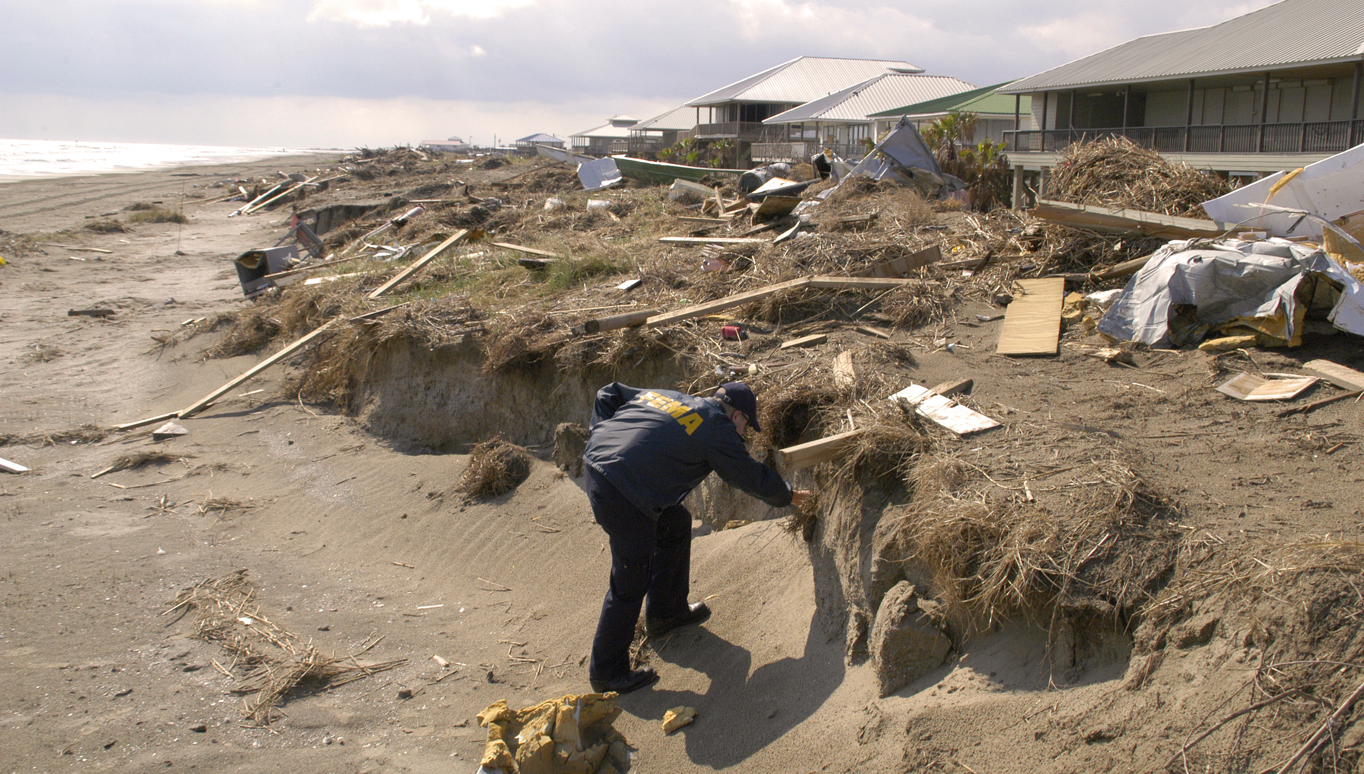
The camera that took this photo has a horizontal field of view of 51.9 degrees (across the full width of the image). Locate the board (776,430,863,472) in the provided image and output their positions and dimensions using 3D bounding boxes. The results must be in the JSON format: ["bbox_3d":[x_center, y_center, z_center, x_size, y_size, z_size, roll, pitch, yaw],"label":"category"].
[{"bbox_3d":[0.732,0.313,7.085,0.040,0.089,0.831,8,11,35],"label":"board"}]

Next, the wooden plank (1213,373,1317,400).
[{"bbox_3d":[3.616,0.000,8.650,0.470,0.080,0.600,11,15,37],"label":"wooden plank"}]

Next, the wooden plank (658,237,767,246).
[{"bbox_3d":[0.440,-2.040,19.600,1.521,0.040,0.140,0,20,0],"label":"wooden plank"}]

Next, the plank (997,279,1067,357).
[{"bbox_3d":[2.987,-0.616,11.886,0.454,0.025,2.179,-2,19,18],"label":"plank"}]

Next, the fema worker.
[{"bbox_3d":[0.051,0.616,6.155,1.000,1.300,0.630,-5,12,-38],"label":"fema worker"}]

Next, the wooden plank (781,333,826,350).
[{"bbox_3d":[0.813,-0.301,9.806,0.095,0.042,0.726,10,14,29],"label":"wooden plank"}]

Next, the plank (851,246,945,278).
[{"bbox_3d":[2.020,-1.132,13.200,1.119,0.145,0.045,-19,17,-23],"label":"plank"}]

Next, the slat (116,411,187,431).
[{"bbox_3d":[-4.636,0.299,12.259,0.089,0.040,0.834,5,10,19],"label":"slat"}]

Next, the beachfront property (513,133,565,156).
[{"bbox_3d":[-29.740,-50.607,295.000,9.800,5.700,10.500,0,9,-12],"label":"beachfront property"}]

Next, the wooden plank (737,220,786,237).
[{"bbox_3d":[1.203,-2.353,20.800,0.120,0.050,1.300,8,21,35],"label":"wooden plank"}]

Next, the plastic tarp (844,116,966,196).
[{"bbox_3d":[4.304,-4.416,27.000,2.400,1.600,1.400,3,9,9],"label":"plastic tarp"}]

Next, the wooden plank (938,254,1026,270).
[{"bbox_3d":[3.015,-1.266,14.071,1.050,0.060,0.090,-7,12,-25],"label":"wooden plank"}]

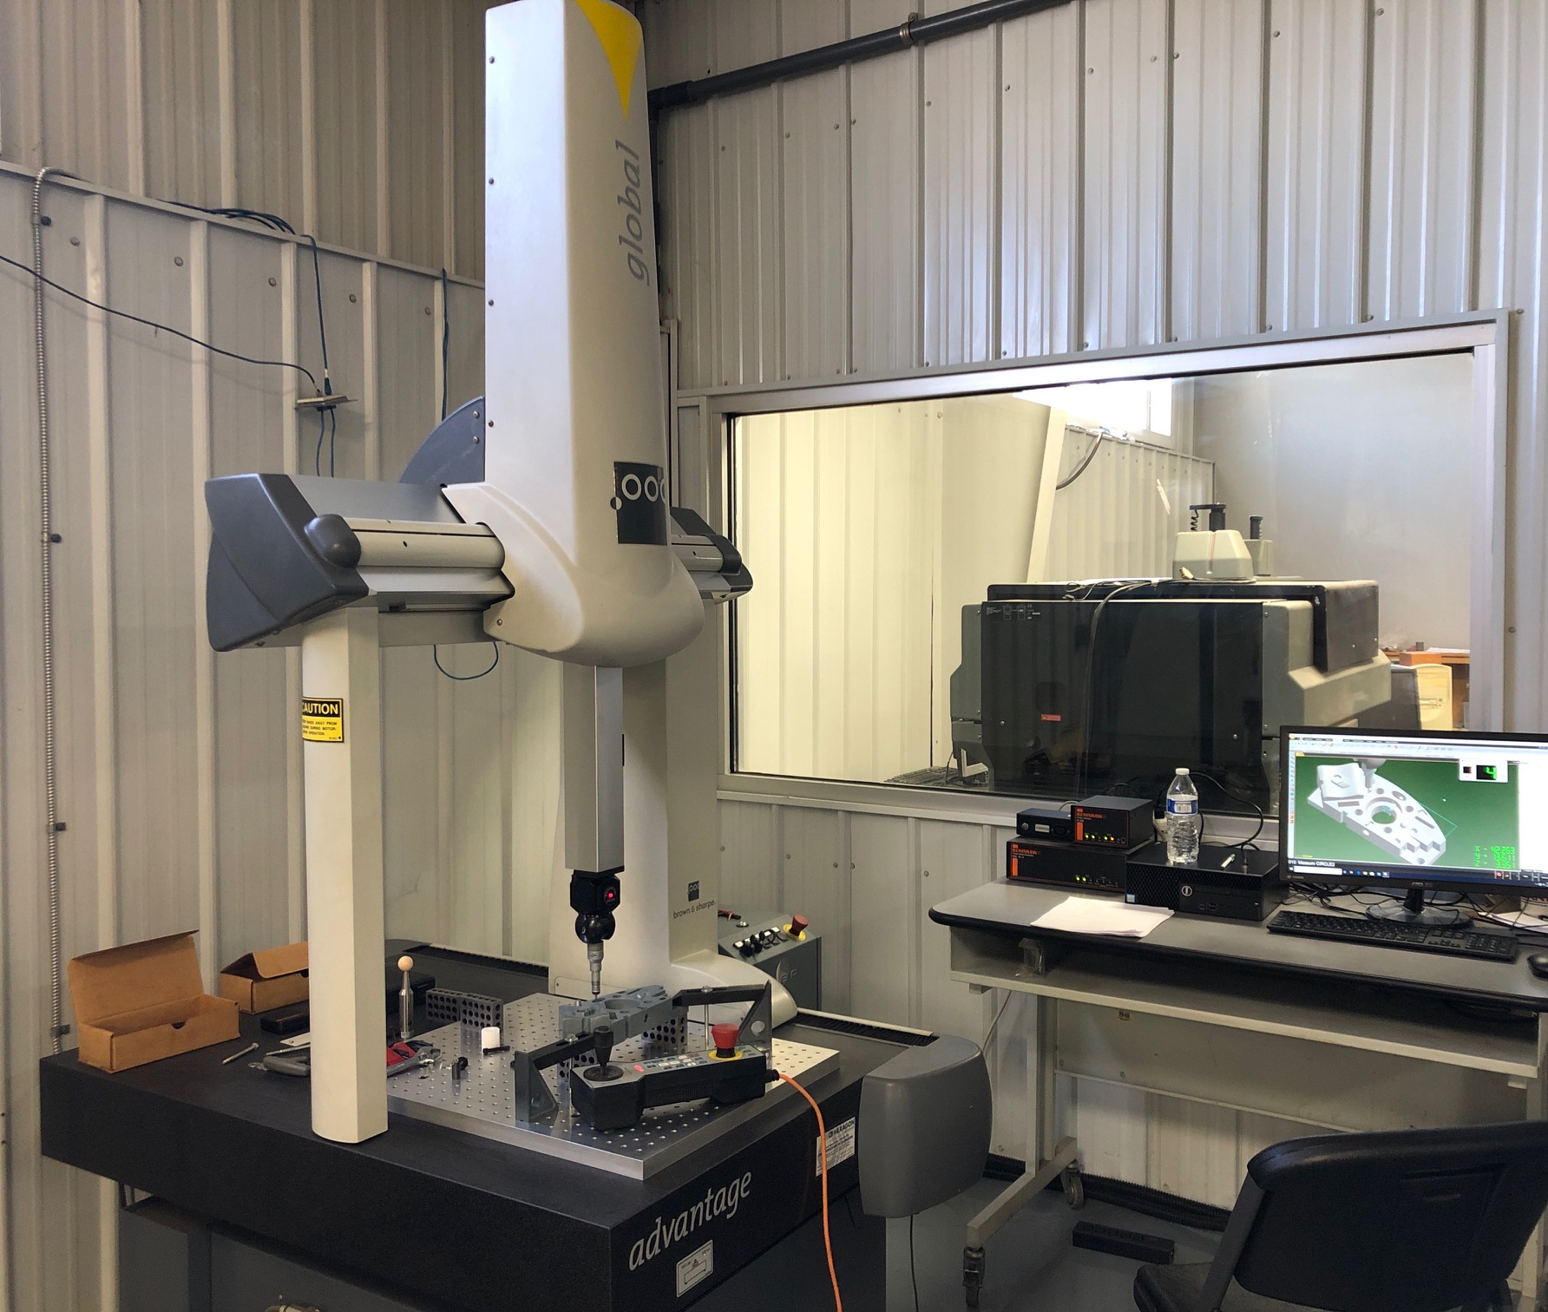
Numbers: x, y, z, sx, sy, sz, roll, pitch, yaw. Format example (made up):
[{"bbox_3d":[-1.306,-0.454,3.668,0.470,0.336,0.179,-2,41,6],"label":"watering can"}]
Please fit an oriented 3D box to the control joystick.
[{"bbox_3d":[-0.234,0.542,1.944,0.054,0.062,0.054,1,11,0],"label":"control joystick"}]

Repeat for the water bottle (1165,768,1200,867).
[{"bbox_3d":[0.880,0.340,3.040,0.065,0.203,0.065,1,2,32],"label":"water bottle"}]

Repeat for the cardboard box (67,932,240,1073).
[{"bbox_3d":[-1.031,0.569,2.350,0.127,0.162,0.228,1,2,32],"label":"cardboard box"}]

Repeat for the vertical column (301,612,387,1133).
[{"bbox_3d":[-0.598,0.297,1.956,0.098,0.730,0.071,1,2,32],"label":"vertical column"}]

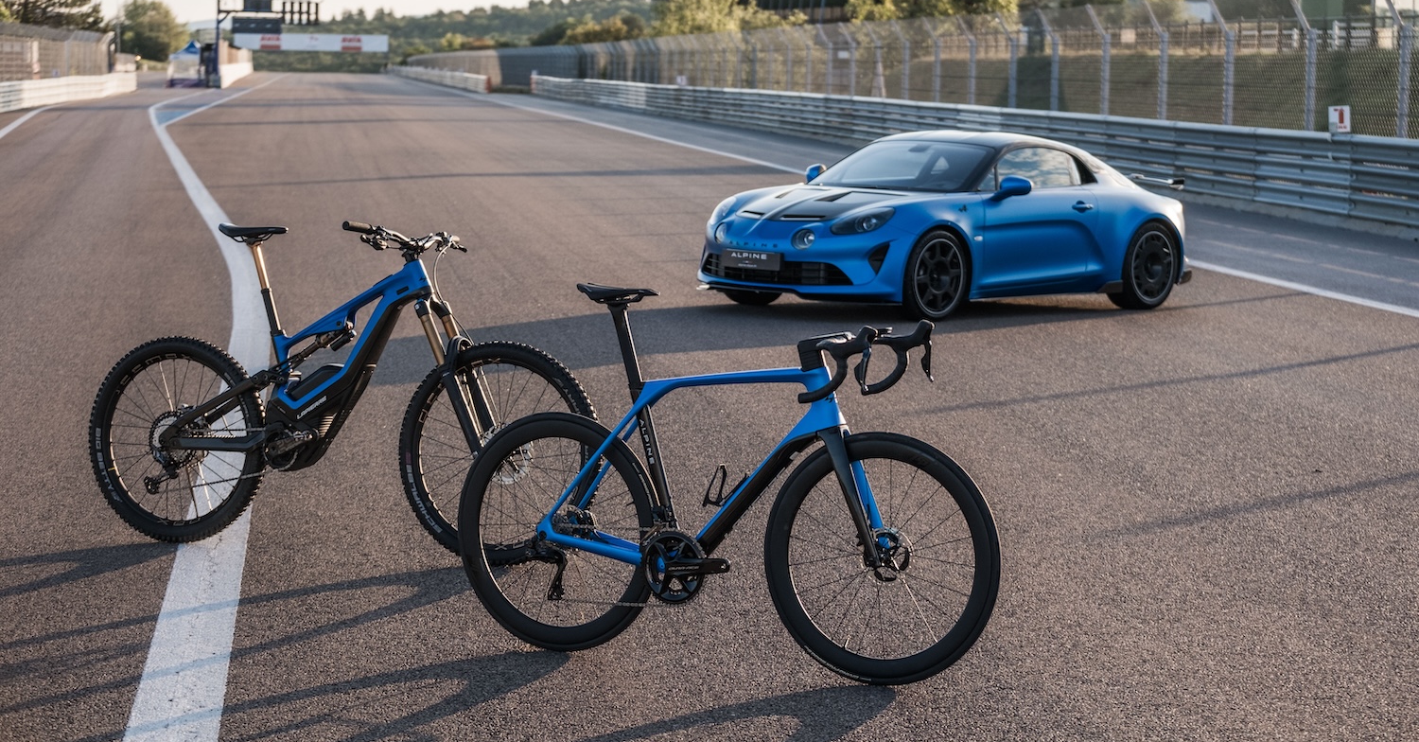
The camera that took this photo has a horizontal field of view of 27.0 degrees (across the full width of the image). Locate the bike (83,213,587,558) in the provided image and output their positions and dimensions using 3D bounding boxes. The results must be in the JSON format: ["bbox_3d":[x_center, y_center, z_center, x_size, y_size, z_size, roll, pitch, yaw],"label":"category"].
[{"bbox_3d":[-1.282,0.061,10.102,1.999,1.135,0.780,2,4,23],"label":"bike"}]

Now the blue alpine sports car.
[{"bbox_3d":[1.768,-1.081,21.091,1.870,1.240,4.230,7,8,44],"label":"blue alpine sports car"}]

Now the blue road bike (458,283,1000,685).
[{"bbox_3d":[0.013,0.299,8.111,1.692,1.045,0.430,3,6,29],"label":"blue road bike"}]

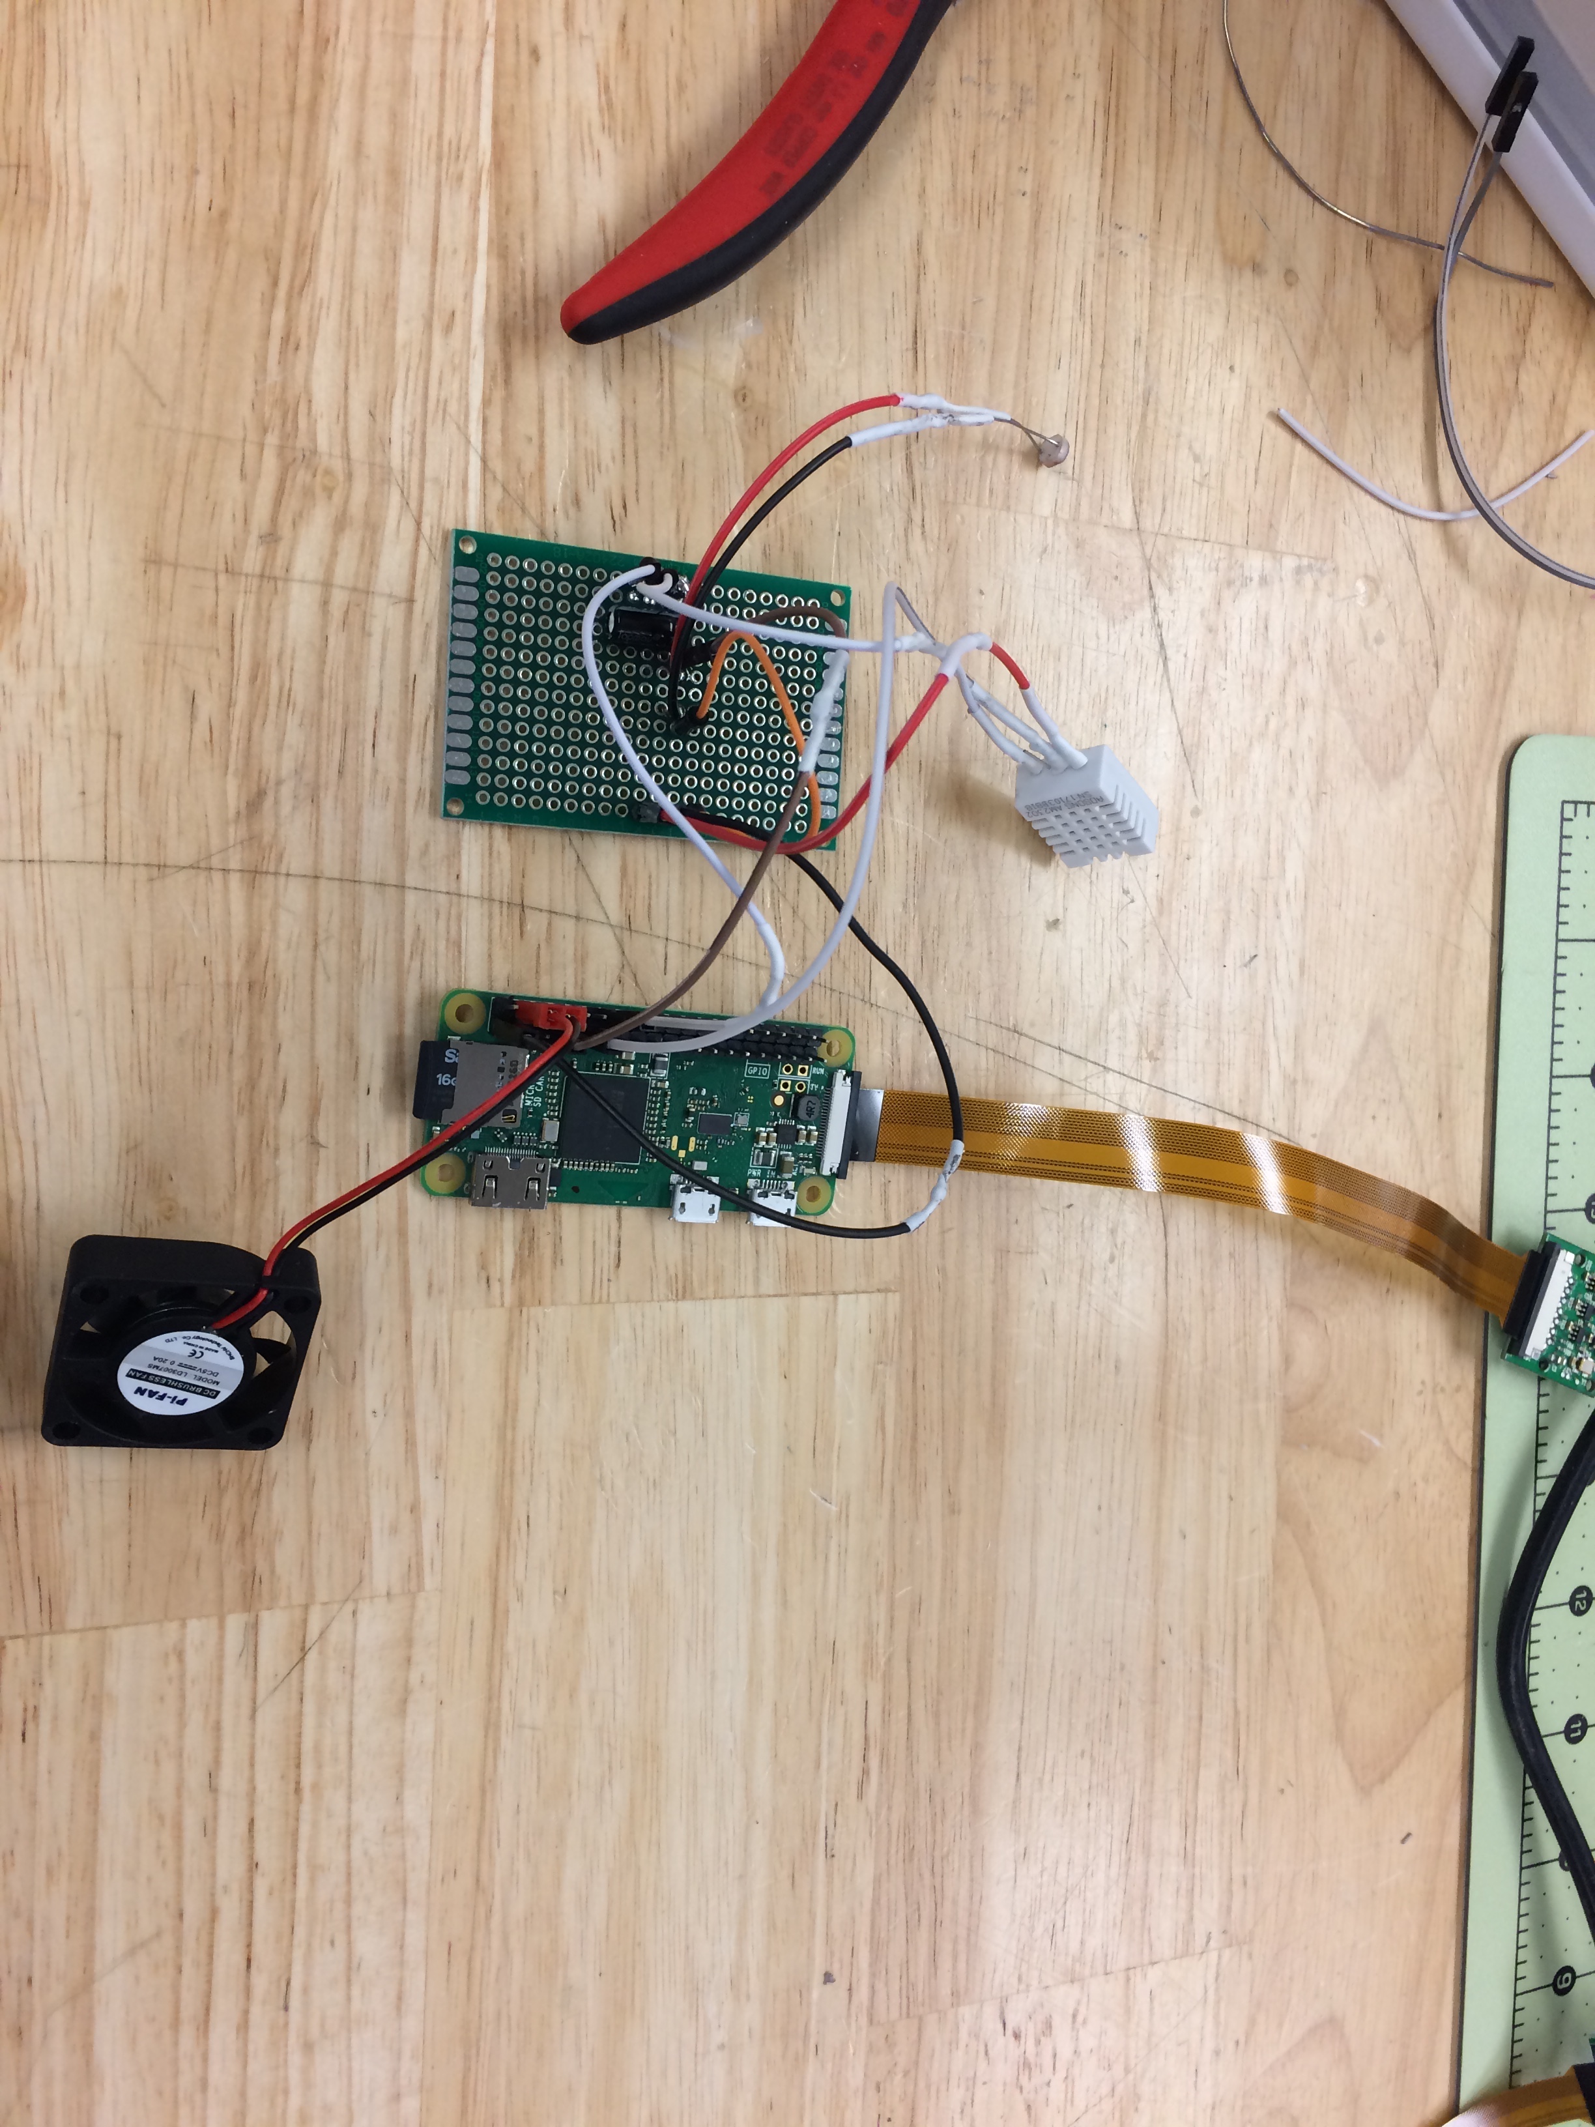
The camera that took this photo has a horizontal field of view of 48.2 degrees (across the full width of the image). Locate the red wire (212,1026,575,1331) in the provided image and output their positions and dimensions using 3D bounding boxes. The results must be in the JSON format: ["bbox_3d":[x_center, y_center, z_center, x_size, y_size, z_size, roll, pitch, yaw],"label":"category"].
[{"bbox_3d":[-0.051,0.014,0.234,0.060,0.017,0.005,-38,107,-16],"label":"red wire"}]

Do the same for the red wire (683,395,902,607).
[{"bbox_3d":[-0.002,-0.082,0.251,0.044,0.012,0.007,-48,110,-13],"label":"red wire"}]

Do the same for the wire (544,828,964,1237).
[{"bbox_3d":[0.000,0.002,0.262,0.059,0.011,0.047,46,76,-19],"label":"wire"}]

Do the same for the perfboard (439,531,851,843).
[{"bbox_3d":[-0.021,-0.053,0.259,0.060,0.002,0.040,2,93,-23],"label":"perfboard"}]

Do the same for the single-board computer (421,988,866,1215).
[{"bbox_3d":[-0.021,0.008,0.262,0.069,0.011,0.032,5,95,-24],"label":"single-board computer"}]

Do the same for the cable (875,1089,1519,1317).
[{"bbox_3d":[0.075,0.022,0.301,0.138,0.011,0.021,16,88,-23],"label":"cable"}]

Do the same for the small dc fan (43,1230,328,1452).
[{"bbox_3d":[-0.078,0.036,0.226,0.030,0.007,0.030,7,125,-26],"label":"small dc fan"}]

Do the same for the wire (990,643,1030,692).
[{"bbox_3d":[0.032,-0.059,0.266,0.011,0.004,0.002,40,79,-21],"label":"wire"}]

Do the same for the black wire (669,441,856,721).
[{"bbox_3d":[-0.008,-0.070,0.252,0.009,0.019,0.044,29,83,-22],"label":"black wire"}]

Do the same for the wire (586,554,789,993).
[{"bbox_3d":[-0.017,-0.037,0.251,0.016,0.009,0.064,-21,102,-20],"label":"wire"}]

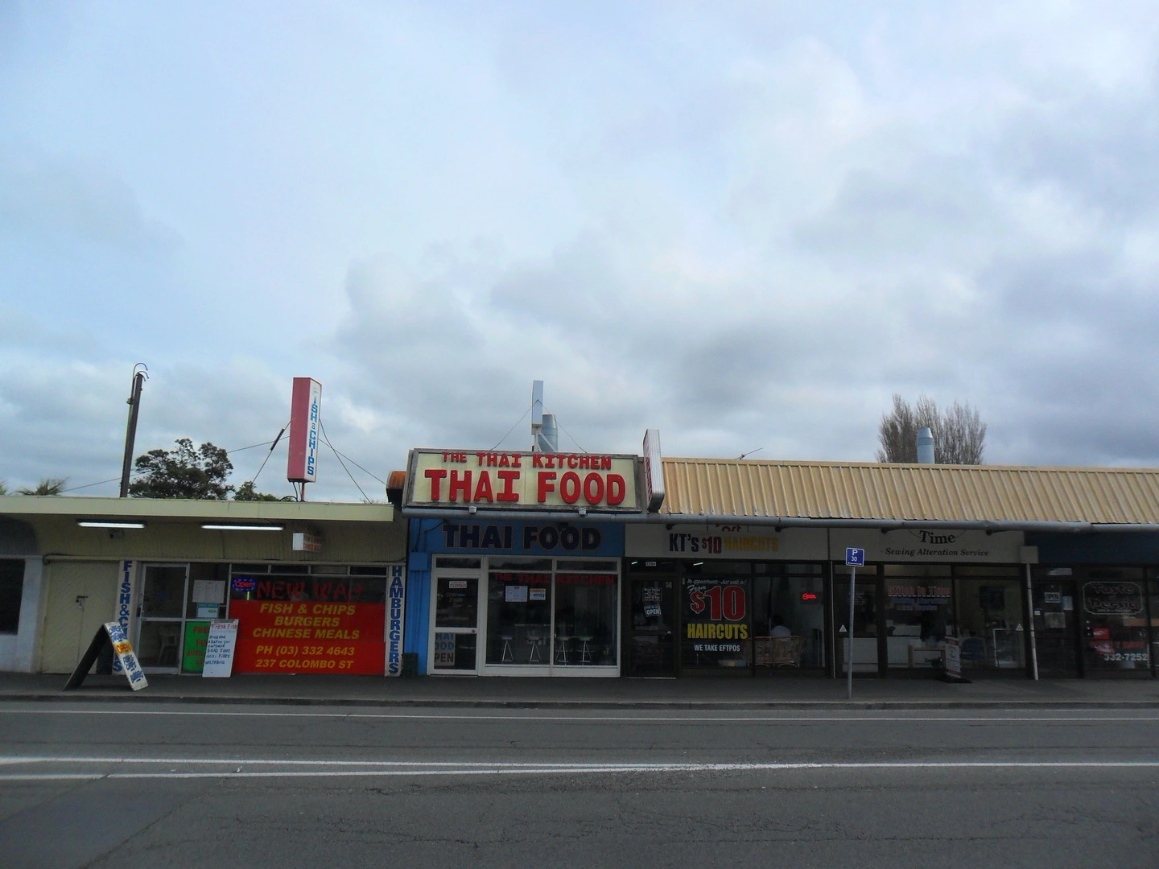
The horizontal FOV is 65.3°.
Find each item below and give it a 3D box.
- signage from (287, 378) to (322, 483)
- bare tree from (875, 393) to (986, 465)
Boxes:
[{"bbox_3d":[-4.887,-0.062,16.100,0.300,1.790,0.660,1,-10,0],"label":"signage"},{"bbox_3d":[19.872,4.233,50.253,6.273,12.715,5.646,1,-10,-3],"label":"bare tree"}]

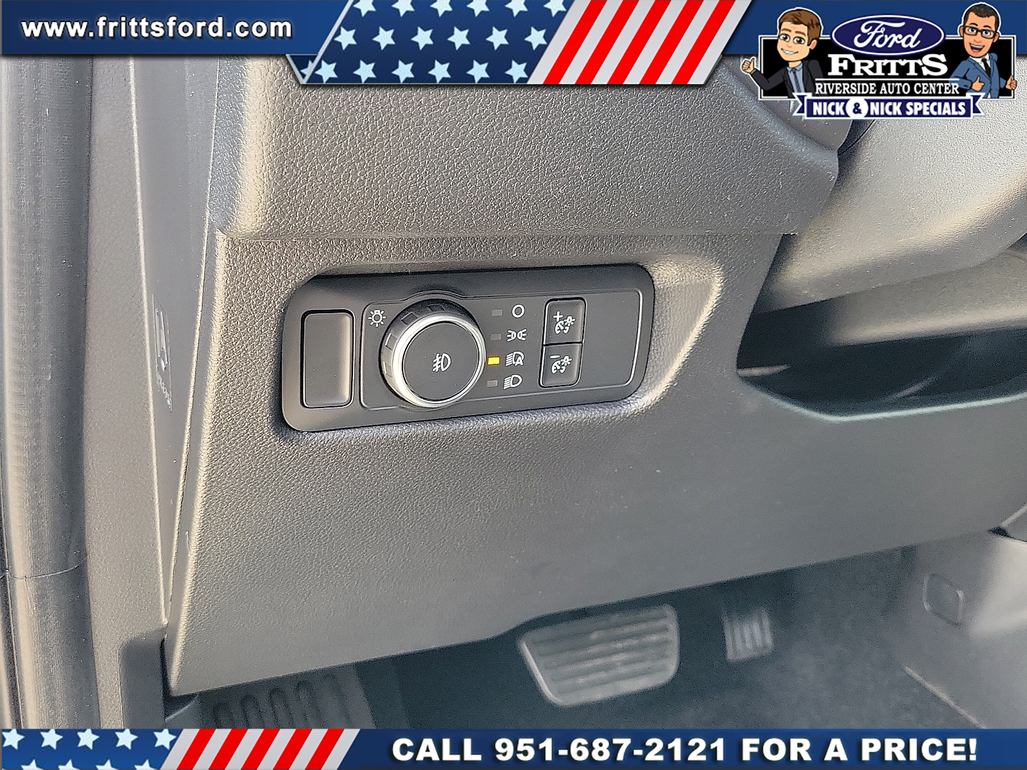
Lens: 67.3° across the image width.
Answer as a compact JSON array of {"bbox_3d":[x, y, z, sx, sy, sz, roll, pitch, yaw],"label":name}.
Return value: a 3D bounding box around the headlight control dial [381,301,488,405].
[{"bbox_3d":[-0.031,-0.012,0.302,0.040,0.040,0.019,-3,17,-20],"label":"headlight control dial"}]

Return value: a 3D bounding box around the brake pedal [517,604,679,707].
[{"bbox_3d":[0.064,0.207,0.593,0.126,0.058,0.025,-3,-11,-20],"label":"brake pedal"}]

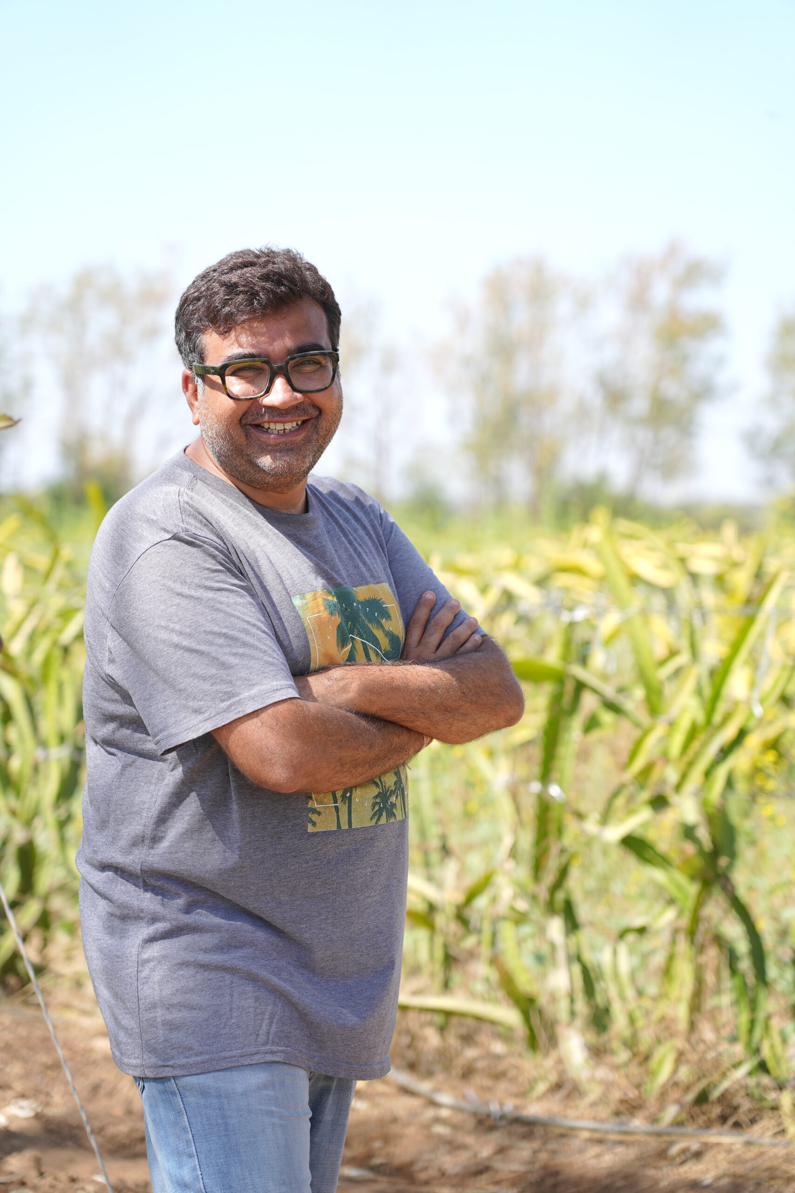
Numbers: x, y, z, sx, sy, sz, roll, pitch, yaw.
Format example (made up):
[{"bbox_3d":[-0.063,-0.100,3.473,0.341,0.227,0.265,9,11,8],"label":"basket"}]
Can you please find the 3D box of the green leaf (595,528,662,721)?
[{"bbox_3d":[0.582,0.062,8.000,0.075,0.500,0.070,-16,0,0],"label":"green leaf"}]

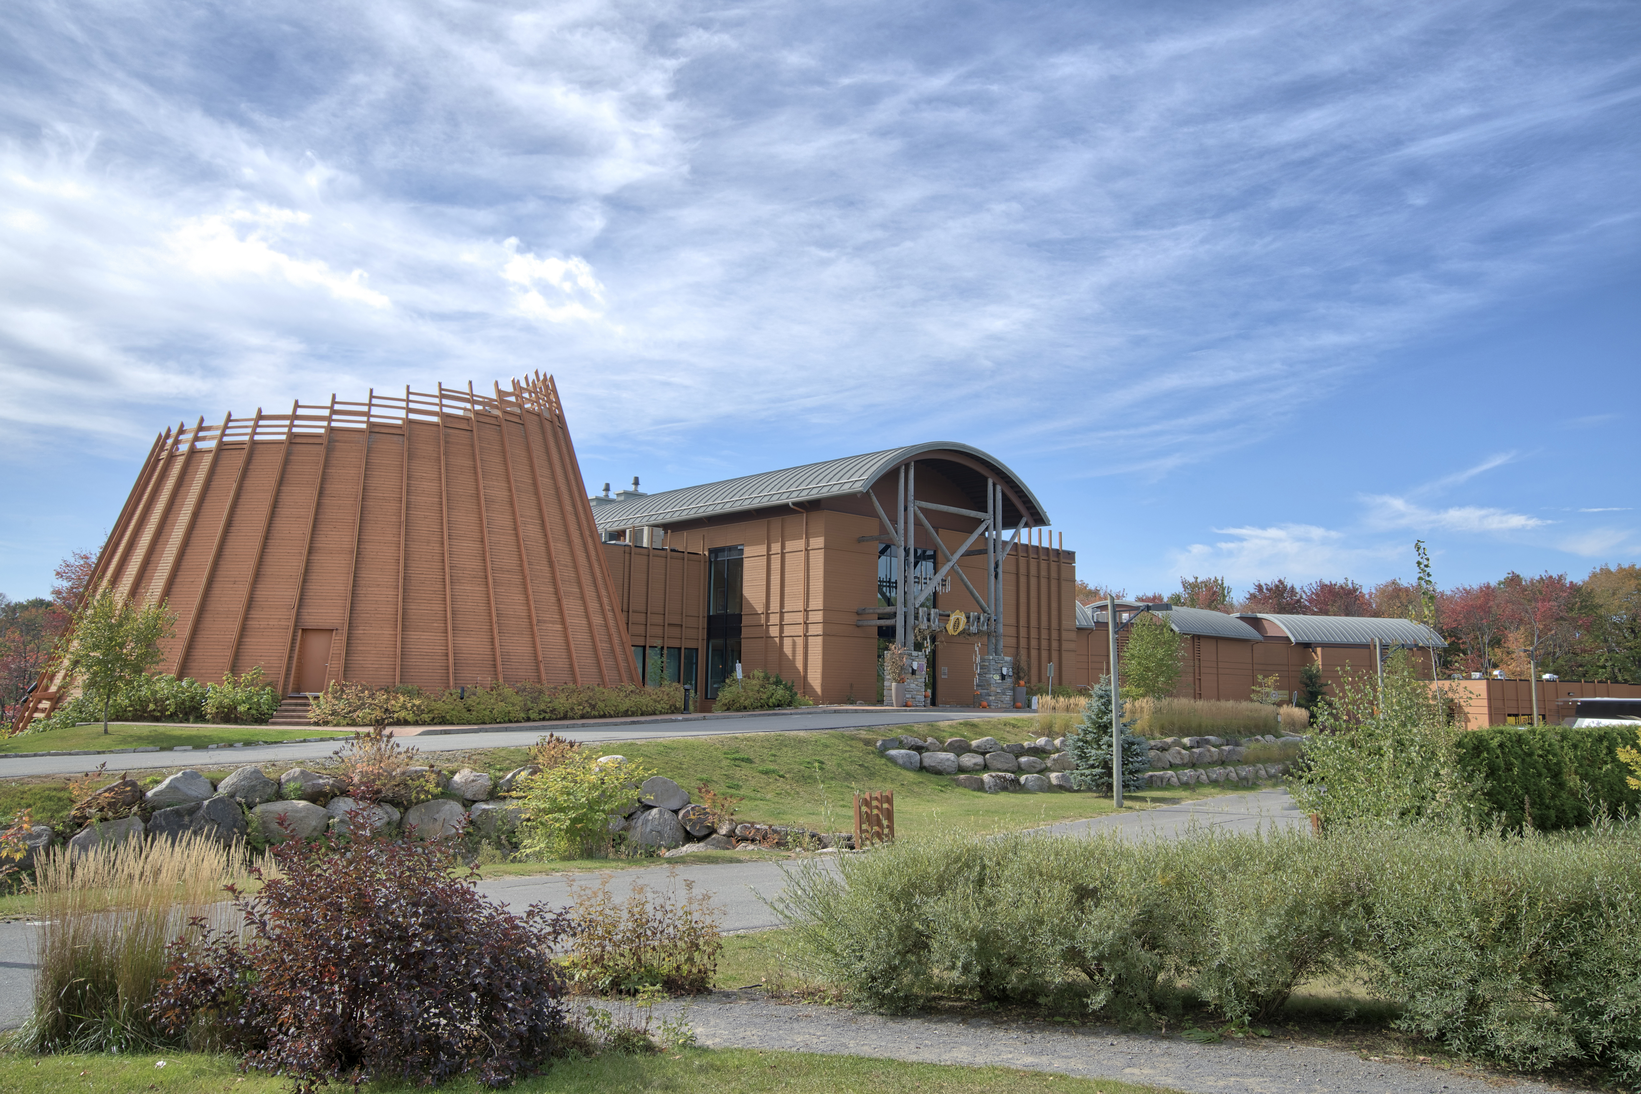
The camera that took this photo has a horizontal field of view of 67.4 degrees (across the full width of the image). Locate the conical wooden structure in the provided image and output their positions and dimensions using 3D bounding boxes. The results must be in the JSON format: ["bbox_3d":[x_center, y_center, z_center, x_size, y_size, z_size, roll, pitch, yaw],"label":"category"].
[{"bbox_3d":[-19.076,-0.244,52.721,23.600,15.200,23.600,3,-7,-20],"label":"conical wooden structure"}]

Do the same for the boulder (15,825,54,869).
[{"bbox_3d":[-9.986,3.811,15.600,0.600,0.570,0.500,5,-8,-32],"label":"boulder"}]

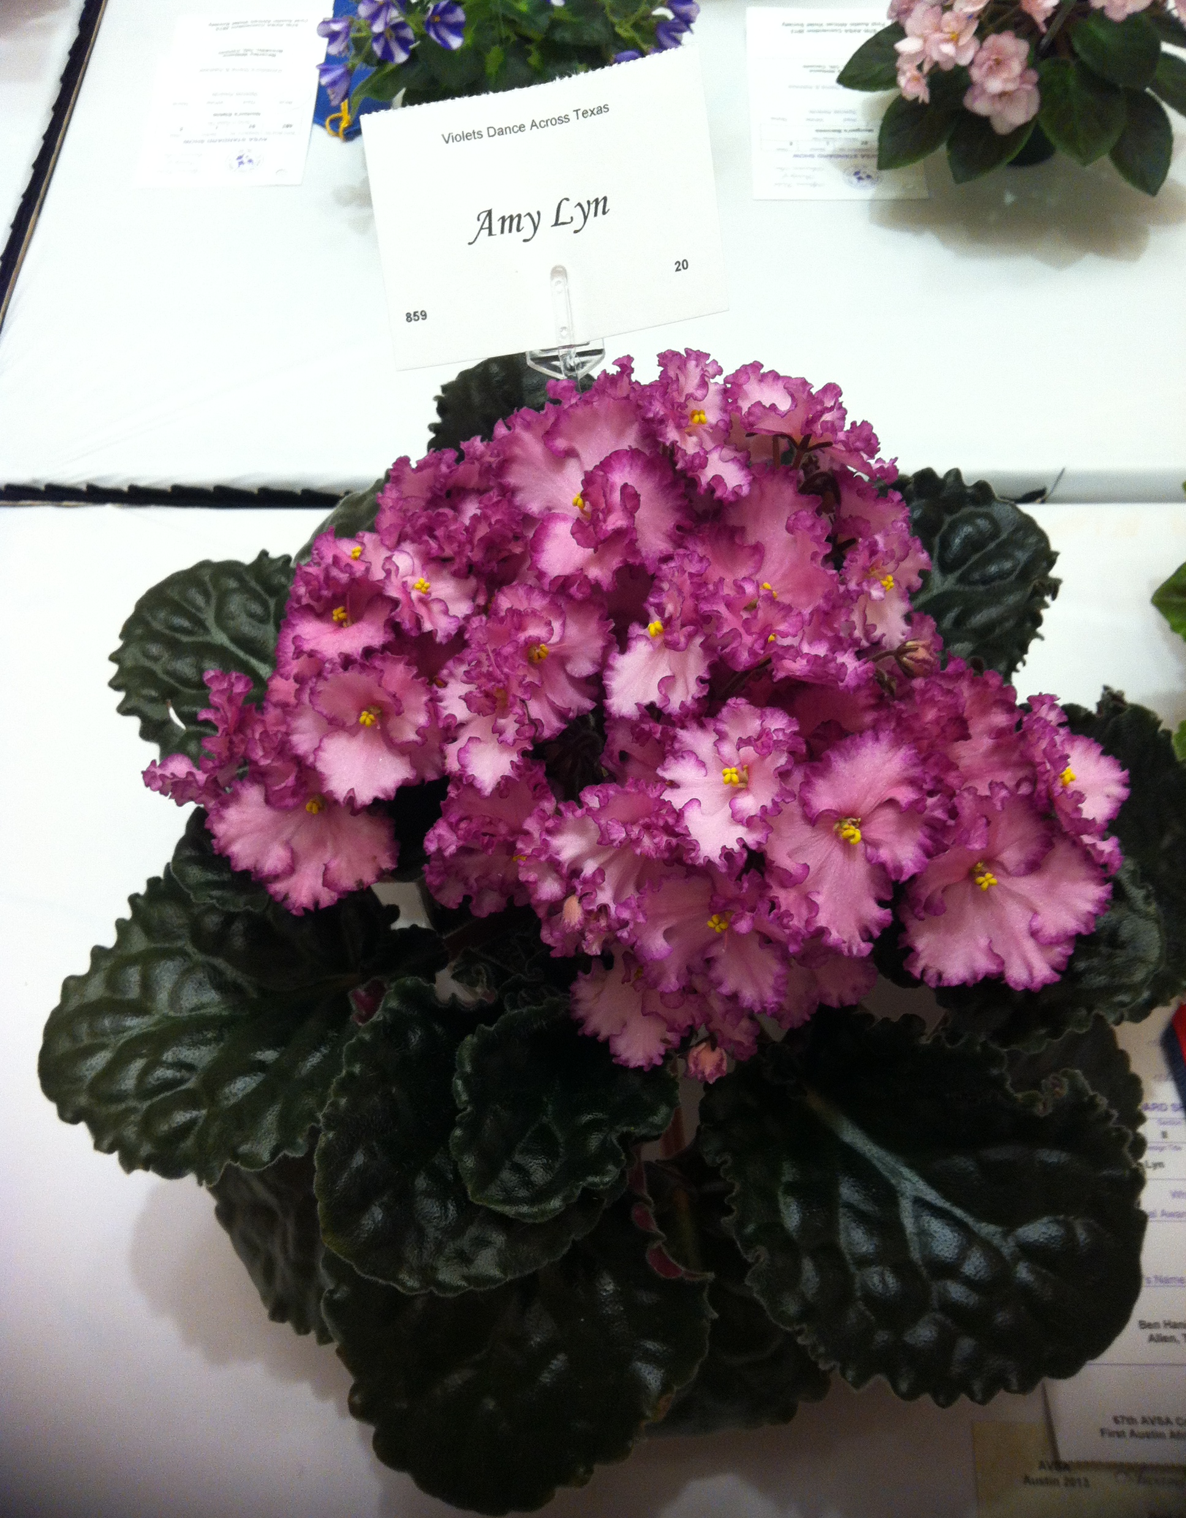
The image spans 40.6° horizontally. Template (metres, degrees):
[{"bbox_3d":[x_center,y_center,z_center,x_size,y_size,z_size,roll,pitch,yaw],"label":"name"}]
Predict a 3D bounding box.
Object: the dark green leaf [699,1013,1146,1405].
[{"bbox_3d":[0.078,0.101,0.382,0.106,0.028,0.108,-40,81,-20],"label":"dark green leaf"}]

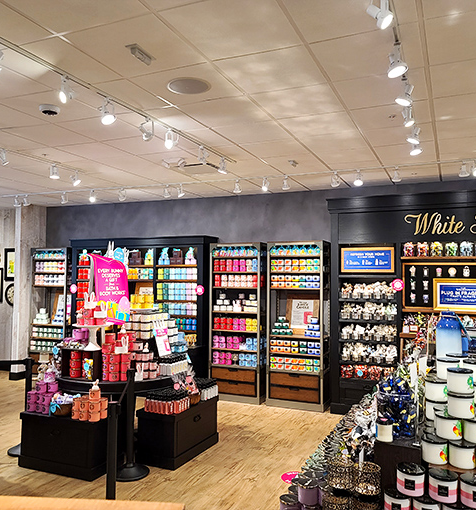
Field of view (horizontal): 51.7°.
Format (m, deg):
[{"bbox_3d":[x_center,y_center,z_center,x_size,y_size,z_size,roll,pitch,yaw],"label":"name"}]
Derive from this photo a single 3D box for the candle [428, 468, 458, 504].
[{"bbox_3d":[0.771,0.867,1.842,0.103,0.090,0.103,-1,-3,23],"label":"candle"}]

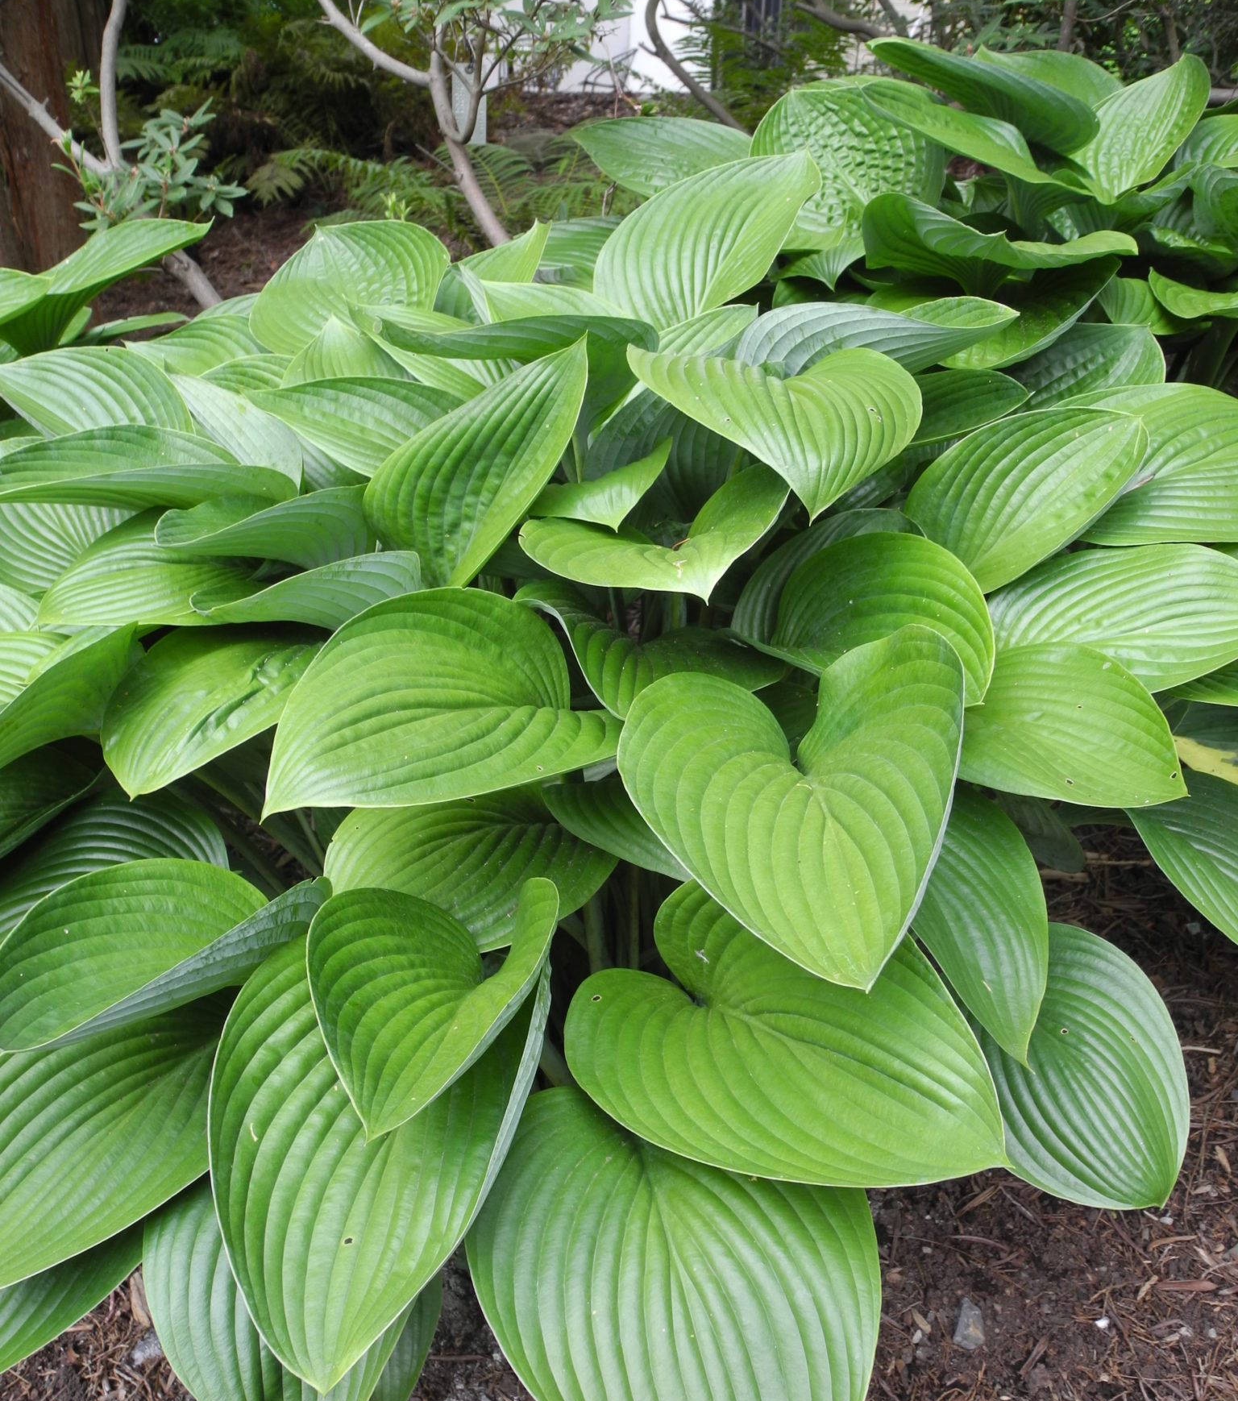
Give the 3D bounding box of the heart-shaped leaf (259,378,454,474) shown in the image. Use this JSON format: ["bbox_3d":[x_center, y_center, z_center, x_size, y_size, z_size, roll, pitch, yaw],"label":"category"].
[{"bbox_3d":[-0.242,-0.265,1.256,0.206,0.050,0.186,13,41,-14],"label":"heart-shaped leaf"}]

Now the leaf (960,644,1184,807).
[{"bbox_3d":[0.323,0.021,0.988,0.201,0.060,0.185,20,46,27],"label":"leaf"}]

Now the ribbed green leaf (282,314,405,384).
[{"bbox_3d":[-0.289,-0.352,1.397,0.145,0.050,0.212,-12,44,-11],"label":"ribbed green leaf"}]

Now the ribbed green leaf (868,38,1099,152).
[{"bbox_3d":[0.437,-0.758,1.641,0.276,0.090,0.160,20,-2,0],"label":"ribbed green leaf"}]

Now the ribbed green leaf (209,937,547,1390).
[{"bbox_3d":[-0.178,0.300,0.940,0.215,0.090,0.329,9,63,-3],"label":"ribbed green leaf"}]

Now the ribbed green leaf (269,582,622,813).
[{"bbox_3d":[-0.142,0.004,0.974,0.268,0.070,0.186,-20,53,-22],"label":"ribbed green leaf"}]

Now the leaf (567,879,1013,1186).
[{"bbox_3d":[0.134,0.243,0.961,0.315,0.075,0.225,26,54,12],"label":"leaf"}]

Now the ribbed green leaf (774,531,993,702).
[{"bbox_3d":[0.219,-0.054,1.030,0.176,0.060,0.200,22,57,31],"label":"ribbed green leaf"}]

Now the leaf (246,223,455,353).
[{"bbox_3d":[-0.305,-0.471,1.500,0.224,0.060,0.264,-18,52,-9],"label":"leaf"}]

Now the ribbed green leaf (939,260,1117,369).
[{"bbox_3d":[0.427,-0.416,1.434,0.260,0.070,0.145,-27,44,-13],"label":"ribbed green leaf"}]

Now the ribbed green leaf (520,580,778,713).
[{"bbox_3d":[0.021,-0.027,1.048,0.213,0.080,0.188,7,37,-1],"label":"ribbed green leaf"}]

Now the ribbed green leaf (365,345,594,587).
[{"bbox_3d":[-0.128,-0.216,1.198,0.174,0.075,0.310,14,66,19],"label":"ribbed green leaf"}]

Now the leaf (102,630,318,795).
[{"bbox_3d":[-0.306,-0.001,1.010,0.181,0.060,0.223,13,40,29],"label":"leaf"}]

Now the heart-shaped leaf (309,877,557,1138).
[{"bbox_3d":[-0.136,0.200,0.885,0.152,0.080,0.178,9,53,12],"label":"heart-shaped leaf"}]

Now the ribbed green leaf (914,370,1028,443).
[{"bbox_3d":[0.273,-0.267,1.198,0.207,0.050,0.142,-12,42,-17],"label":"ribbed green leaf"}]

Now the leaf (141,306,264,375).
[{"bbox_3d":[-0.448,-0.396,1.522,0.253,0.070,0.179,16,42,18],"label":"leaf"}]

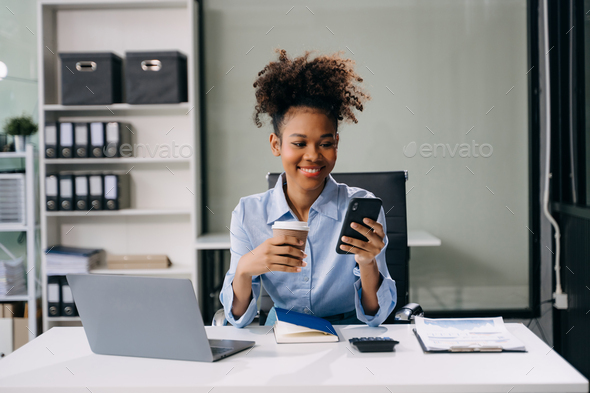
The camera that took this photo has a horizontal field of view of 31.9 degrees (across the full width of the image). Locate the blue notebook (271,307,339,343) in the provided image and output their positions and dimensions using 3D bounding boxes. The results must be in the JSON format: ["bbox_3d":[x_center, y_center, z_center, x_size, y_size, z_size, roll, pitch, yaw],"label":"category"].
[{"bbox_3d":[0.025,0.313,2.520,0.147,0.054,0.210,-1,2,-4],"label":"blue notebook"}]

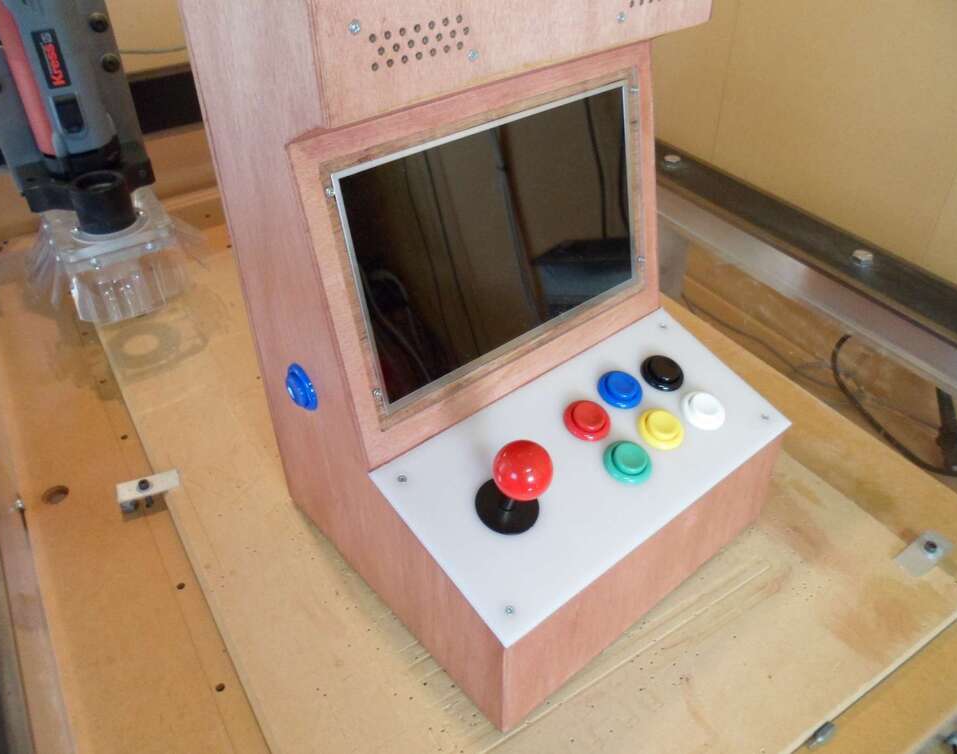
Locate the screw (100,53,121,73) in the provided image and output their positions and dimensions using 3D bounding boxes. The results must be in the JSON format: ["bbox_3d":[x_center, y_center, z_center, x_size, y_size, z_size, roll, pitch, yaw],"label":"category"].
[{"bbox_3d":[-0.356,-0.304,0.730,0.017,0.017,0.011,-21,42,-24],"label":"screw"}]

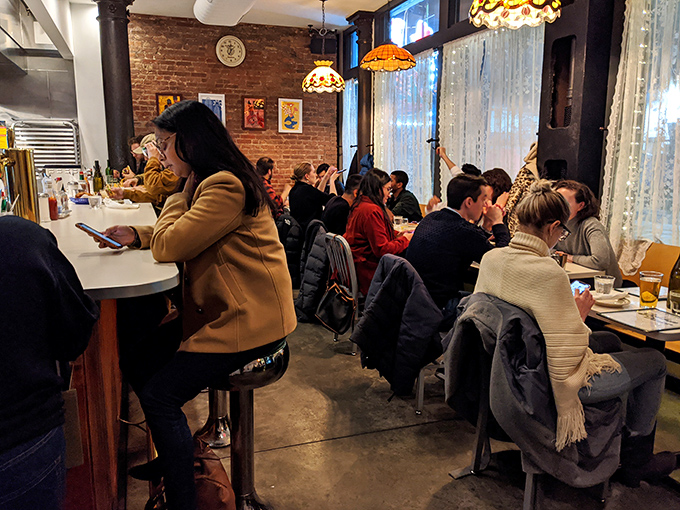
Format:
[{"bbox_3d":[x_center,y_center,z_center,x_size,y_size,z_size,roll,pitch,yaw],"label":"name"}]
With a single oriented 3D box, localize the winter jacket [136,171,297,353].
[{"bbox_3d":[-0.400,0.003,1.699,0.480,0.550,0.450,-3,10,-21],"label":"winter jacket"}]

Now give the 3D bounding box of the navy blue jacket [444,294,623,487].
[{"bbox_3d":[0.715,0.447,2.049,0.460,0.630,0.490,-3,10,-21],"label":"navy blue jacket"}]

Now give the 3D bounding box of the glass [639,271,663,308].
[{"bbox_3d":[1.210,0.136,2.063,0.089,0.135,0.089,-3,10,-21],"label":"glass"}]

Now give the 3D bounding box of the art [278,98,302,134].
[{"bbox_3d":[-0.699,-1.982,7.577,0.358,0.468,0.030,-3,10,-21],"label":"art"}]

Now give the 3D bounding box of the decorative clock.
[{"bbox_3d":[-1.457,-2.742,7.141,0.407,0.411,0.040,-3,10,-21],"label":"decorative clock"}]

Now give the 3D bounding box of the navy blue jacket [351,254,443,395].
[{"bbox_3d":[0.269,0.329,2.866,0.320,0.660,0.470,-3,10,-21],"label":"navy blue jacket"}]

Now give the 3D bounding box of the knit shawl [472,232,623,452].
[{"bbox_3d":[0.773,0.270,2.052,0.470,0.720,0.470,-3,10,-21],"label":"knit shawl"}]

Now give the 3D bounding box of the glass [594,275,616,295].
[{"bbox_3d":[1.137,0.131,2.260,0.088,0.077,0.088,-3,10,-21],"label":"glass"}]

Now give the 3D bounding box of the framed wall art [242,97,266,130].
[{"bbox_3d":[-1.185,-1.968,7.389,0.342,0.450,0.030,-3,10,-21],"label":"framed wall art"}]

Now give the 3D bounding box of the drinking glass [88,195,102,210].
[{"bbox_3d":[-1.766,-0.373,3.823,0.088,0.085,0.088,-3,10,-21],"label":"drinking glass"}]

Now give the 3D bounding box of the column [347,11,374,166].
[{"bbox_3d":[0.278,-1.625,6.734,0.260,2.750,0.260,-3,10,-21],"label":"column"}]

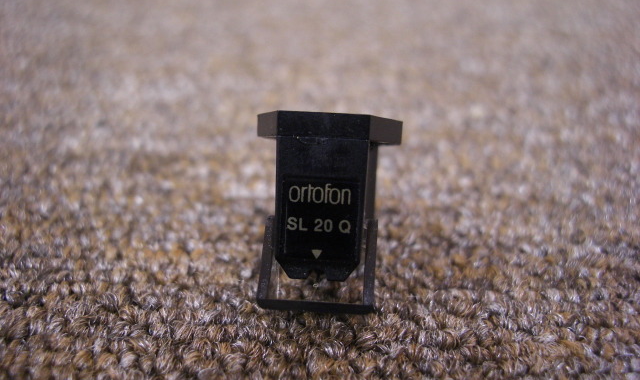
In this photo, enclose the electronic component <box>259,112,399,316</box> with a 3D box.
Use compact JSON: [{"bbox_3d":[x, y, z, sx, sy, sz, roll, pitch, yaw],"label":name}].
[{"bbox_3d":[0.001,0.002,0.087,0.018,0.023,0.025,3,3,4],"label":"electronic component"}]

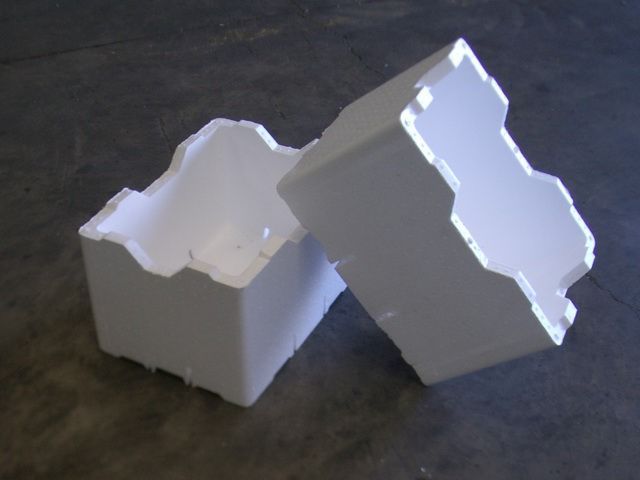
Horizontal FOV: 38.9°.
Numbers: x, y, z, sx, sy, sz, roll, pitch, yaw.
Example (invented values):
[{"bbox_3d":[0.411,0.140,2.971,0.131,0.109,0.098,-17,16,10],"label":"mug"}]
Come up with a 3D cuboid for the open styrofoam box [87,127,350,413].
[{"bbox_3d":[-0.178,0.023,1.837,0.351,0.304,0.482,17,39,21],"label":"open styrofoam box"}]

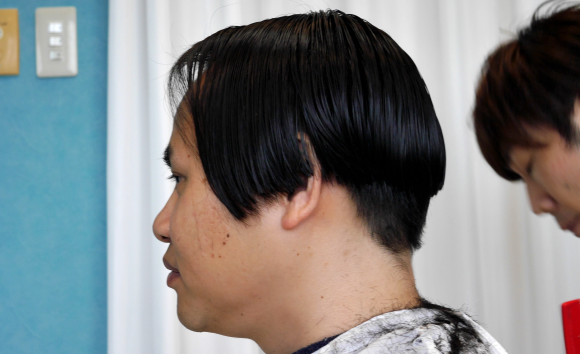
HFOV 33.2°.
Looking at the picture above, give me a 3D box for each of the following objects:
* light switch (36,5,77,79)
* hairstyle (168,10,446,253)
[{"bbox_3d":[-0.401,-0.232,1.670,0.070,0.120,0.010,-1,1,3],"label":"light switch"},{"bbox_3d":[0.013,-0.035,0.750,0.215,0.188,0.180,-1,1,6],"label":"hairstyle"}]

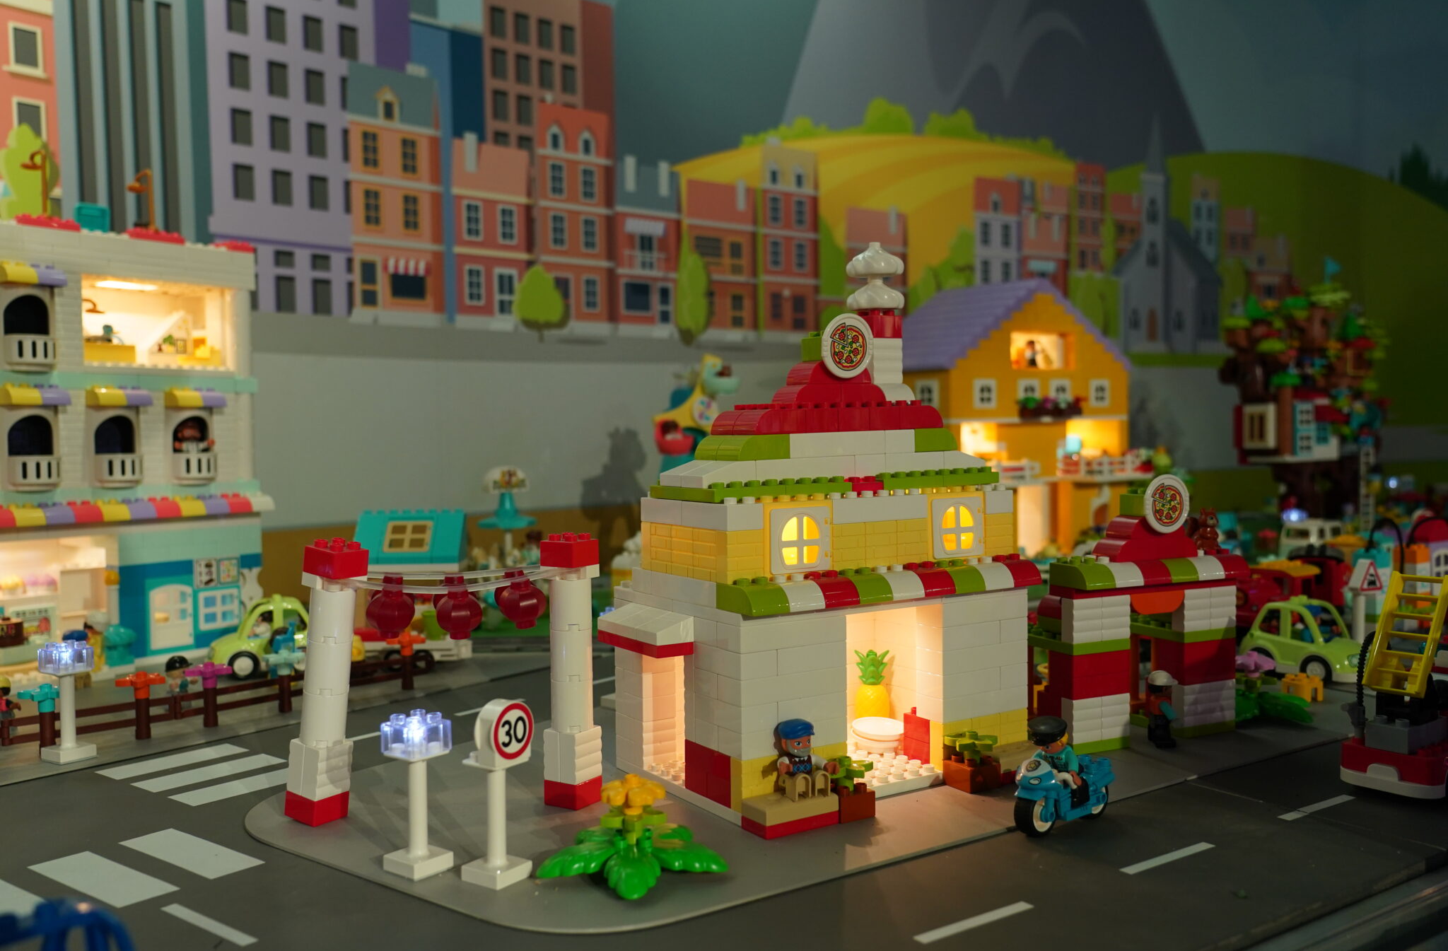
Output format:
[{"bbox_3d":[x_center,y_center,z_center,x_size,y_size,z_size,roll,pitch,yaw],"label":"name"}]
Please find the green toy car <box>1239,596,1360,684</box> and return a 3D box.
[{"bbox_3d":[0.646,0.180,1.336,0.068,0.095,0.134,-2,2,-32],"label":"green toy car"}]

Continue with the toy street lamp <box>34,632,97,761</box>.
[{"bbox_3d":[-0.579,0.199,1.065,0.032,0.101,0.032,0,2,34],"label":"toy street lamp"}]

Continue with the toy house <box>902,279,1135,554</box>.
[{"bbox_3d":[0.574,-0.104,2.547,0.582,0.590,0.336,-2,2,-36],"label":"toy house"}]

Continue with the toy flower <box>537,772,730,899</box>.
[{"bbox_3d":[-0.060,0.224,0.783,0.122,0.061,0.120,-1,2,0],"label":"toy flower"}]

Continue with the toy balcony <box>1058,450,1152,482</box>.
[{"bbox_3d":[0.808,-0.018,2.553,0.222,0.058,0.066,-2,2,-33],"label":"toy balcony"}]

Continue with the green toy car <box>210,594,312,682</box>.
[{"bbox_3d":[-0.544,0.190,1.447,0.134,0.095,0.068,-2,2,-27],"label":"green toy car"}]

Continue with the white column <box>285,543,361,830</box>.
[{"bbox_3d":[-0.294,0.152,0.895,0.033,0.206,0.033,7,3,28],"label":"white column"}]

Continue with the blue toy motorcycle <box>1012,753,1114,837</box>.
[{"bbox_3d":[0.241,0.224,0.861,0.093,0.056,0.040,-2,2,-37],"label":"blue toy motorcycle"}]

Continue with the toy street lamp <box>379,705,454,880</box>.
[{"bbox_3d":[-0.199,0.206,0.785,0.032,0.101,0.032,1,2,38],"label":"toy street lamp"}]

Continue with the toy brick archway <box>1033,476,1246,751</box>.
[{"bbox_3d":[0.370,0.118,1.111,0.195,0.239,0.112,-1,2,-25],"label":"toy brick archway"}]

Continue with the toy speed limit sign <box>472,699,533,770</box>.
[{"bbox_3d":[-0.139,0.161,0.761,0.017,0.038,0.037,0,2,33],"label":"toy speed limit sign"}]

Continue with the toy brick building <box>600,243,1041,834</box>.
[{"bbox_3d":[0.075,0.026,0.996,0.322,0.443,0.218,-2,2,-32],"label":"toy brick building"}]

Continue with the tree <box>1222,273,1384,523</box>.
[{"bbox_3d":[1.271,-0.137,2.650,0.370,0.645,0.360,-1,2,-11],"label":"tree"}]

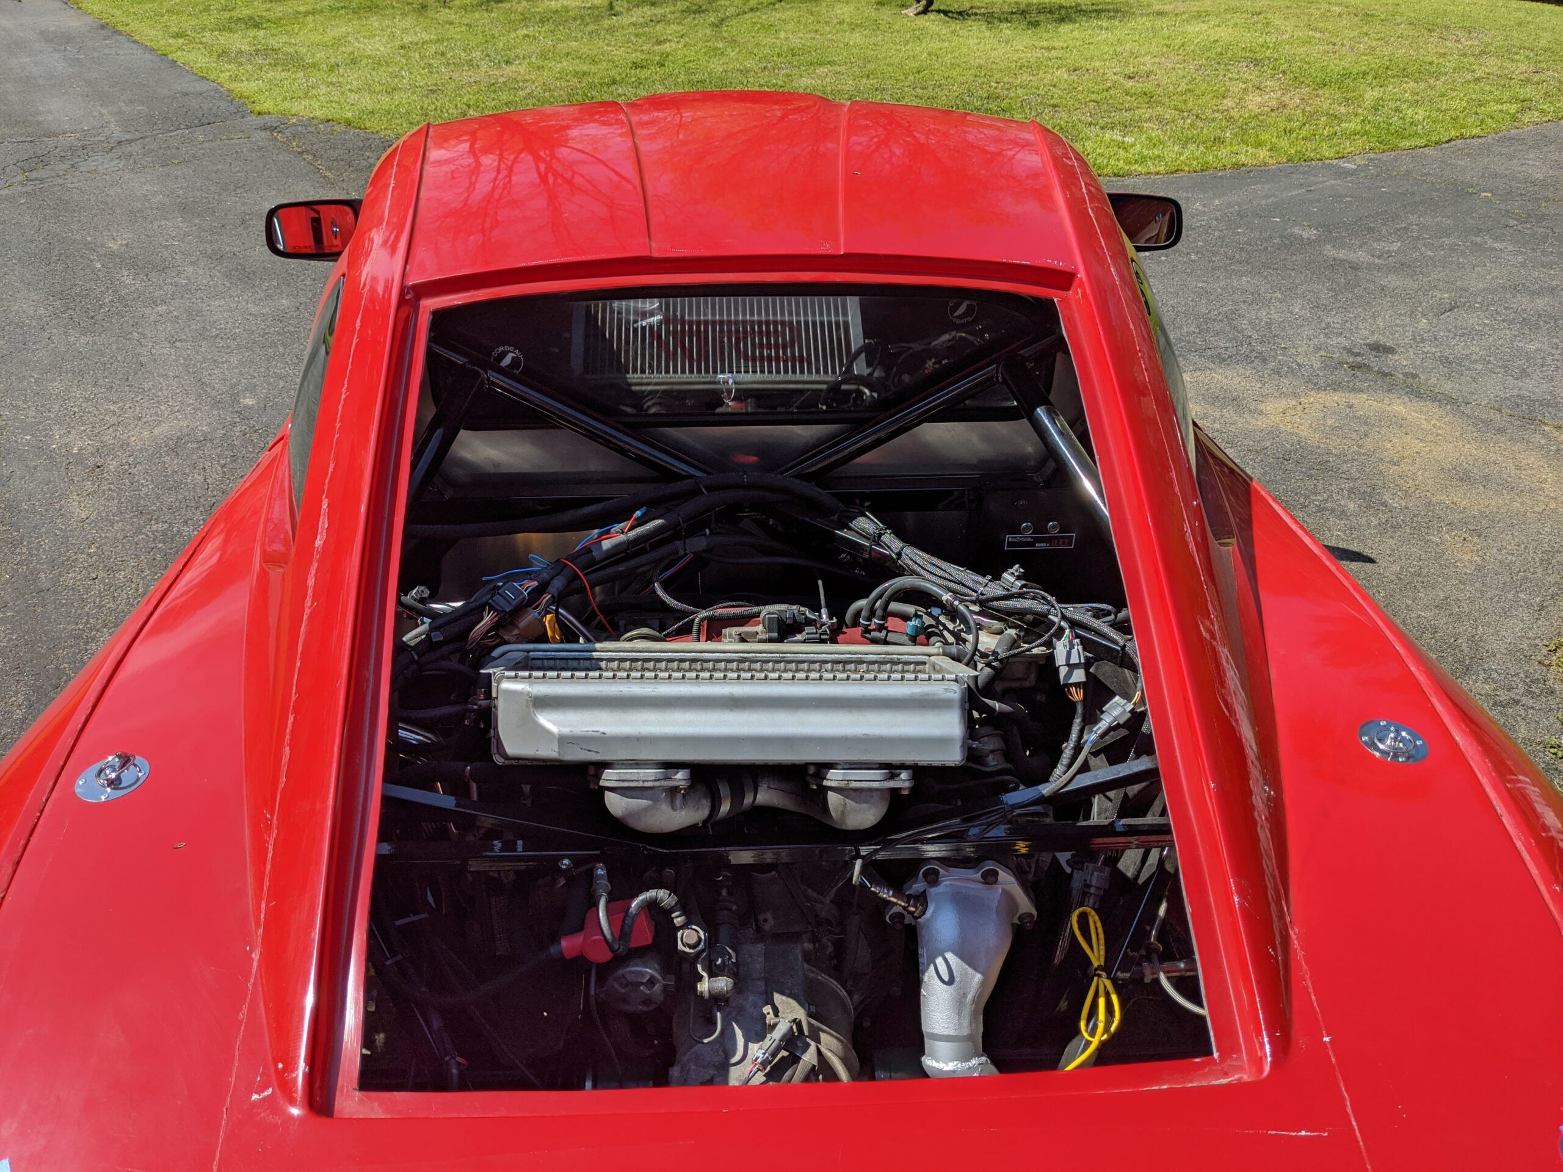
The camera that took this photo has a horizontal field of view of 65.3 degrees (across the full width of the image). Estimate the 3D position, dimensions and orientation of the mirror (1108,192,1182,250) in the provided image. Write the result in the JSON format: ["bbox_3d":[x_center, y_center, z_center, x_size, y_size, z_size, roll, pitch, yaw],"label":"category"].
[{"bbox_3d":[0.679,-0.730,2.406,0.200,0.108,0.100,-2,32,-3],"label":"mirror"}]

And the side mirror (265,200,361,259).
[{"bbox_3d":[-0.879,-0.693,2.335,0.200,0.108,0.100,-2,32,-3],"label":"side mirror"}]

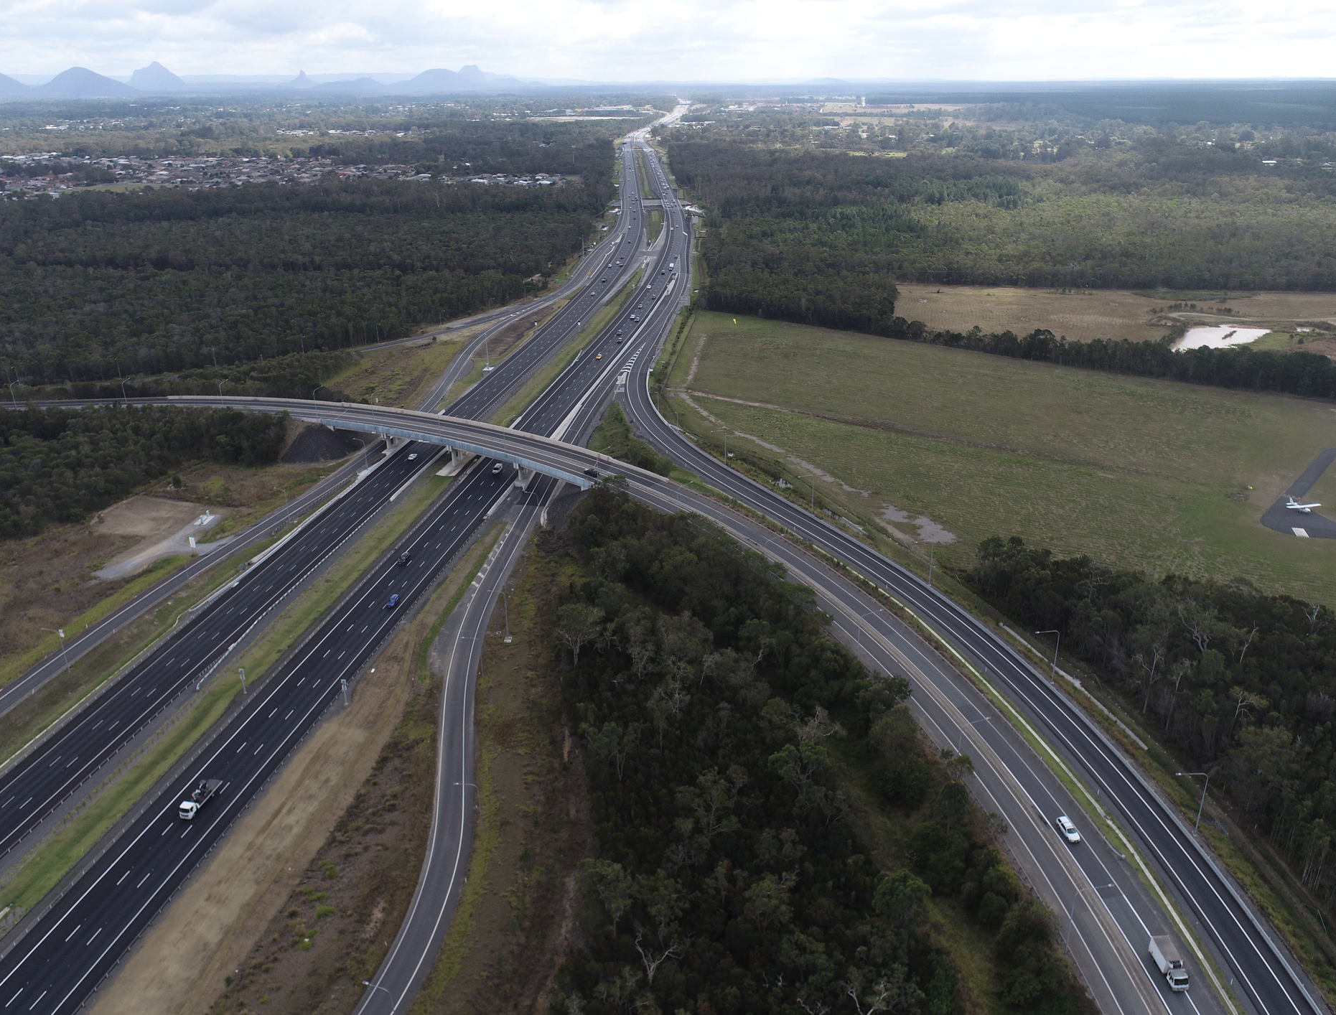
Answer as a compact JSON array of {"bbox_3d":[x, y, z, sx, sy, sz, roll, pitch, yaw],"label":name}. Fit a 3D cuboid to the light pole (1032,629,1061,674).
[{"bbox_3d":[78.217,31.369,209.995,5.520,12.100,0.350,-6,24,-12],"label":"light pole"}]

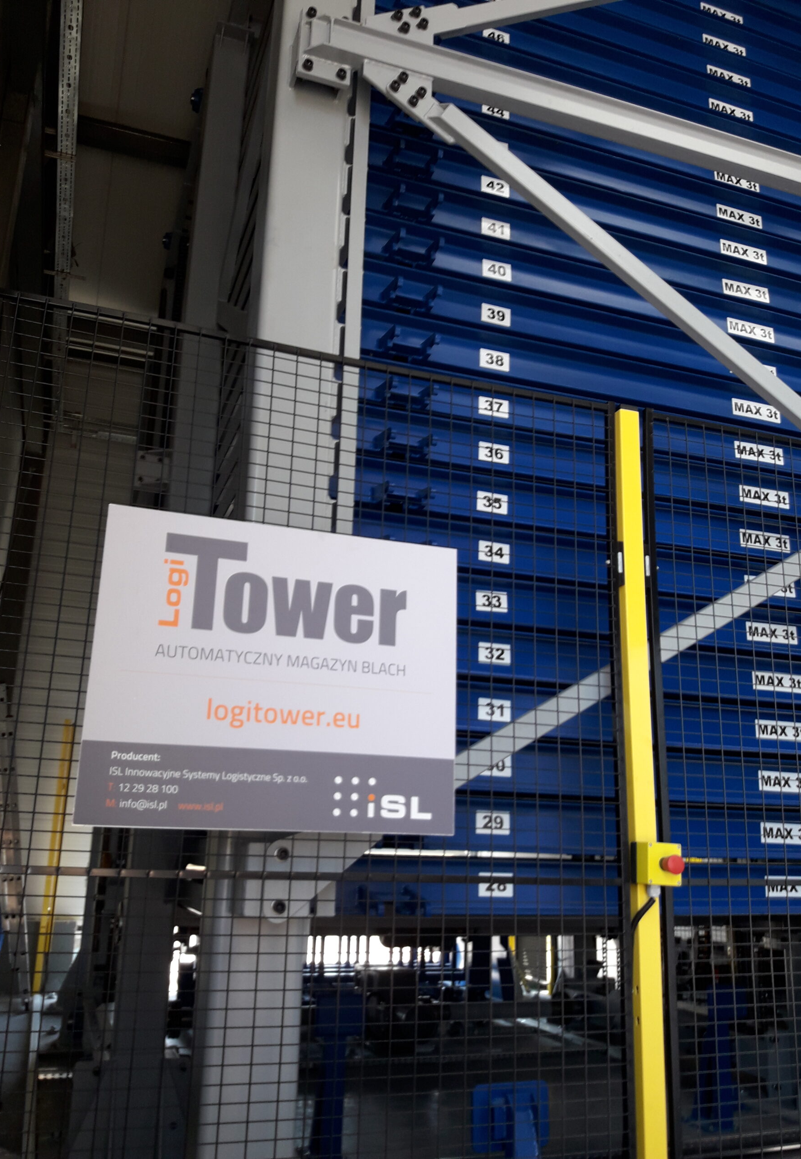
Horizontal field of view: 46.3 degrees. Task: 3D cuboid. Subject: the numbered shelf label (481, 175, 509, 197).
[{"bbox_3d":[0.324,-1.332,3.183,0.100,0.060,0.005,7,-16,-18],"label":"numbered shelf label"}]

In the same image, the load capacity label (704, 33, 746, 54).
[{"bbox_3d":[1.295,-2.122,3.738,0.200,0.060,0.005,7,-16,-18],"label":"load capacity label"}]

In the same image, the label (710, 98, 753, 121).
[{"bbox_3d":[1.294,-1.824,3.657,0.200,0.060,0.005,7,-16,-18],"label":"label"}]

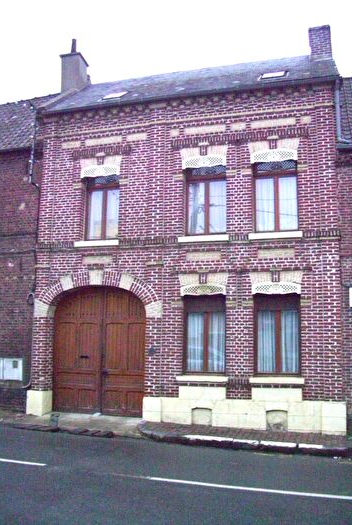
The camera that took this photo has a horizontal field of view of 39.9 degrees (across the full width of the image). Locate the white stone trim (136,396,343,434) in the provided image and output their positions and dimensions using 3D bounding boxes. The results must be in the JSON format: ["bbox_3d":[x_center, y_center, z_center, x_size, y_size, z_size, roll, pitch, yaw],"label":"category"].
[{"bbox_3d":[1.362,3.190,10.306,4.239,0.575,0.317,-2,-8,16],"label":"white stone trim"}]

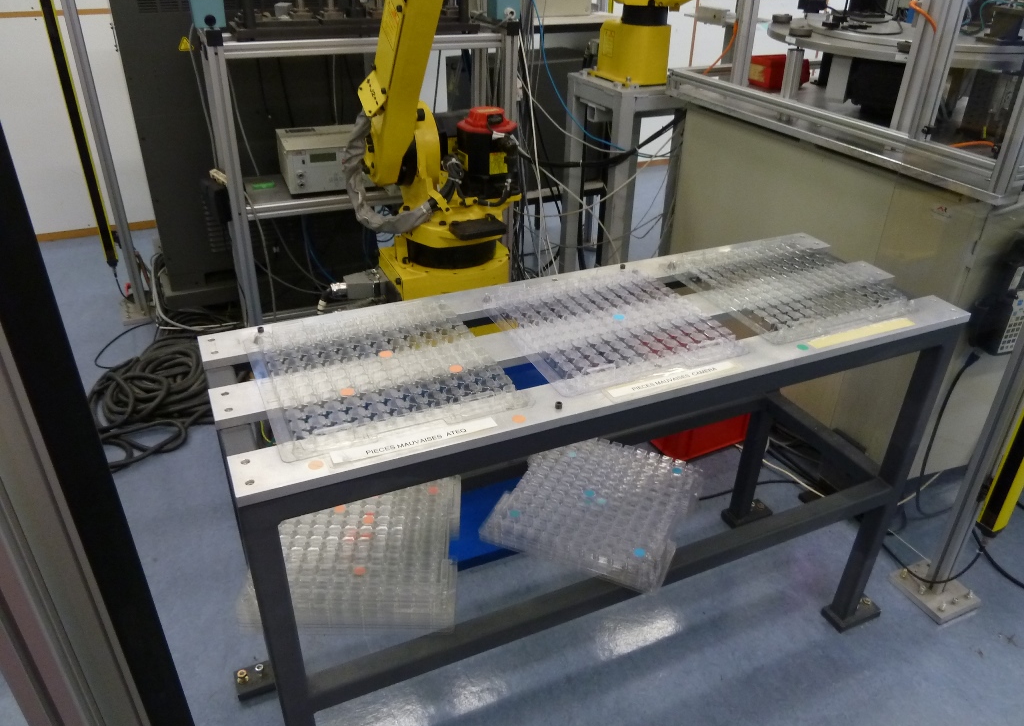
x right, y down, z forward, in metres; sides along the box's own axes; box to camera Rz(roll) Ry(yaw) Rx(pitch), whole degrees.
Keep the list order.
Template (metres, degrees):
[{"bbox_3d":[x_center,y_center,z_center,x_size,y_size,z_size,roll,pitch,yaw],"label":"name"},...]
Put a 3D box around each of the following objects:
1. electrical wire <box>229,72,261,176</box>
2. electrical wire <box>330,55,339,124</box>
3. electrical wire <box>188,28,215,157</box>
[{"bbox_3d":[-0.970,-0.863,2.680,0.063,0.392,0.038,-12,33,-23],"label":"electrical wire"},{"bbox_3d":[-0.663,-1.025,2.785,0.020,0.255,0.015,-12,33,-23],"label":"electrical wire"},{"bbox_3d":[-0.957,-0.820,2.286,0.030,0.422,0.058,-12,33,-23],"label":"electrical wire"}]

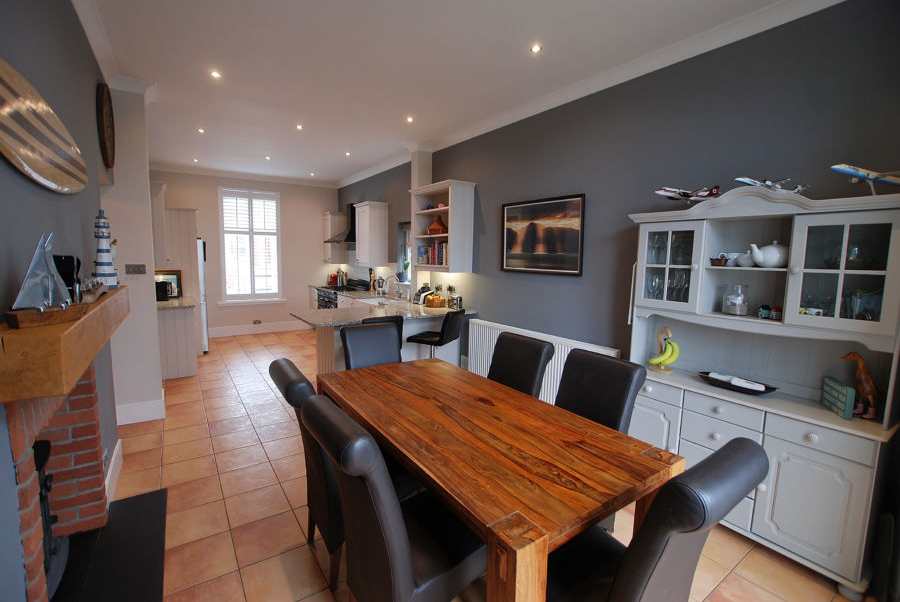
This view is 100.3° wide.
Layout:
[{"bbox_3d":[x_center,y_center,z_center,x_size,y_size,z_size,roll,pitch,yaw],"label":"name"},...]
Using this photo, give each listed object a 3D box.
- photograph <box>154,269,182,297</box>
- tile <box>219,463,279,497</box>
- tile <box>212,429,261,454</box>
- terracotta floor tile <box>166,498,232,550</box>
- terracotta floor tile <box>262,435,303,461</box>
[{"bbox_3d":[-4.194,-0.238,5.470,0.470,0.411,0.030,-2,2,-36],"label":"photograph"},{"bbox_3d":[-1.405,1.250,2.634,0.331,0.012,0.331,-4,8,-36],"label":"tile"},{"bbox_3d":[-1.787,1.171,3.144,0.326,0.010,0.326,-2,8,-36],"label":"tile"},{"bbox_3d":[-1.459,1.290,2.164,0.303,0.010,0.326,-2,8,-36],"label":"terracotta floor tile"},{"bbox_3d":[-1.372,1.242,3.185,0.335,0.010,0.335,-2,7,-36],"label":"terracotta floor tile"}]

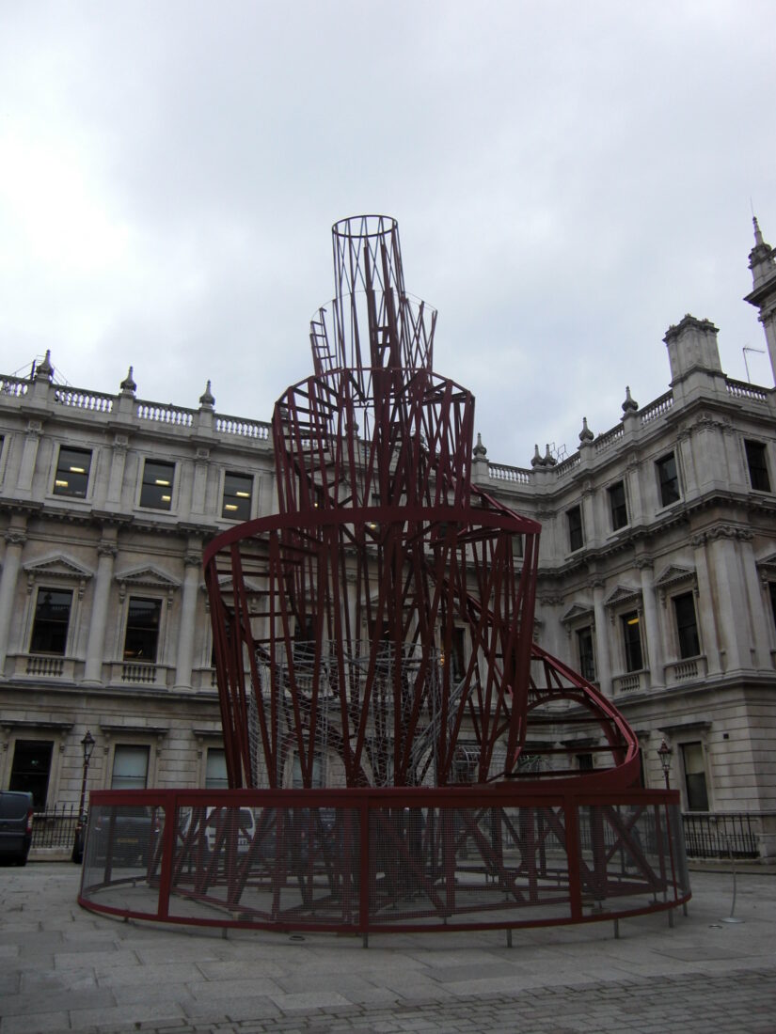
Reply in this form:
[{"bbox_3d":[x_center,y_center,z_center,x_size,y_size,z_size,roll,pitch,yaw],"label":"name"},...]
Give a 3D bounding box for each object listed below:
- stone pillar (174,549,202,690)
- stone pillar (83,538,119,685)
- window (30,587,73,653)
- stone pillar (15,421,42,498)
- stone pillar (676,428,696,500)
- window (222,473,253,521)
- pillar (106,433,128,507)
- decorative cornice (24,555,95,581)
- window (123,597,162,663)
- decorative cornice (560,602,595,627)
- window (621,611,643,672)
[{"bbox_3d":[-7.148,3.684,29.933,0.640,5.015,0.450,8,-22,-22],"label":"stone pillar"},{"bbox_3d":[-10.165,3.338,29.634,0.673,5.199,0.600,9,-22,-21],"label":"stone pillar"},{"bbox_3d":[-11.348,3.534,28.206,1.130,2.309,0.200,8,-22,-22],"label":"window"},{"bbox_3d":[-12.629,-2.102,29.456,0.580,2.943,0.200,8,-22,-22],"label":"stone pillar"},{"bbox_3d":[11.151,-1.997,31.002,0.300,2.914,0.511,8,-22,-22],"label":"stone pillar"},{"bbox_3d":[-5.985,-0.845,33.436,1.132,1.962,0.200,9,-22,-21],"label":"window"},{"bbox_3d":[-10.266,-1.687,31.735,0.527,3.038,0.300,8,-22,-22],"label":"pillar"},{"bbox_3d":[-11.637,1.766,29.652,2.347,0.766,0.381,8,-22,-22],"label":"decorative cornice"},{"bbox_3d":[-8.579,3.960,29.360,1.130,2.295,0.200,8,-22,-22],"label":"window"},{"bbox_3d":[8.076,4.168,35.663,0.450,0.700,2.250,9,-22,-21],"label":"decorative cornice"},{"bbox_3d":[9.515,4.848,32.551,0.200,2.257,1.060,9,-22,-21],"label":"window"}]

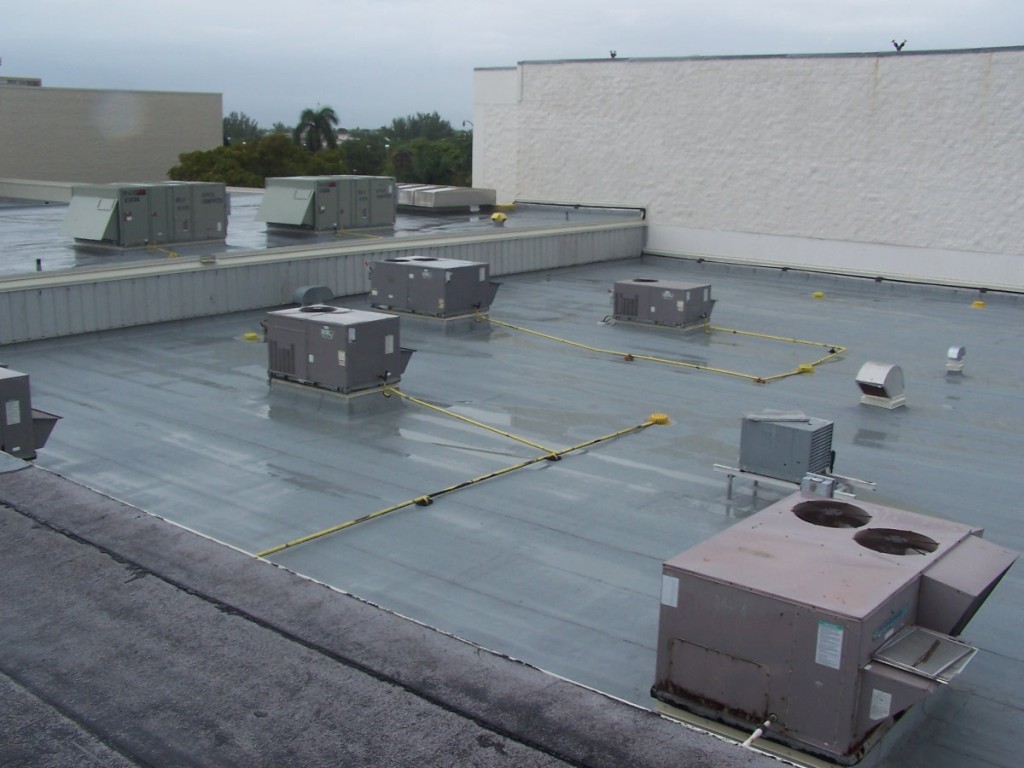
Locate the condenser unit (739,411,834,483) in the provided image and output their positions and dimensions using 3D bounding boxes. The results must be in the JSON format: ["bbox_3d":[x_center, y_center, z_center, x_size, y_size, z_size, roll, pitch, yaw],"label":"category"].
[{"bbox_3d":[3.347,0.747,13.719,0.903,0.686,0.613,10,16,38],"label":"condenser unit"}]

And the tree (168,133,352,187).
[{"bbox_3d":[-15.900,-11.000,73.090,11.000,10.330,8.800,1,12,0],"label":"tree"}]

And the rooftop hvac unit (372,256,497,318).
[{"bbox_3d":[-1.752,-2.237,25.605,2.287,1.064,1.765,10,16,38],"label":"rooftop hvac unit"}]

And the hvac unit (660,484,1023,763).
[{"bbox_3d":[2.535,1.751,8.375,1.958,1.024,2.270,10,16,38],"label":"hvac unit"}]

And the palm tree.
[{"bbox_3d":[-18.320,-19.570,106.370,4.600,12.990,4.600,1,12,0],"label":"palm tree"}]

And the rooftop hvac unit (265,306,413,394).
[{"bbox_3d":[-2.816,-0.630,18.450,1.933,1.071,1.453,10,16,38],"label":"rooftop hvac unit"}]

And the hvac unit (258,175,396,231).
[{"bbox_3d":[-5.886,-5.739,35.480,2.329,1.512,3.947,10,16,38],"label":"hvac unit"}]

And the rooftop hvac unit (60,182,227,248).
[{"bbox_3d":[-10.047,-4.616,30.406,2.337,1.481,3.768,10,16,38],"label":"rooftop hvac unit"}]

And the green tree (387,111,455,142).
[{"bbox_3d":[-11.460,-27.410,141.440,8.500,13.610,8.000,1,12,0],"label":"green tree"}]

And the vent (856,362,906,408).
[{"bbox_3d":[6.199,-0.002,18.964,0.600,0.740,1.000,10,16,38],"label":"vent"}]

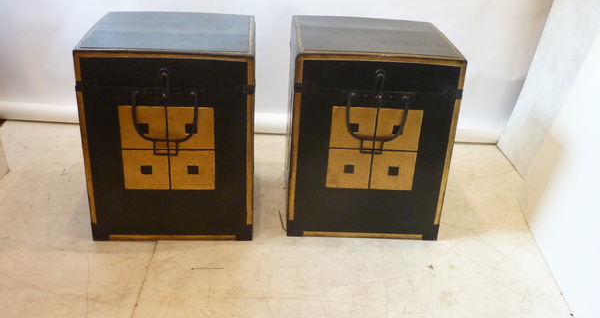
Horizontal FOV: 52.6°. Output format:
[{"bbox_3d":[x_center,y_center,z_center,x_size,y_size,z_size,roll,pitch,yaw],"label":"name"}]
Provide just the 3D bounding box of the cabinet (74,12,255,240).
[{"bbox_3d":[-0.338,-0.104,1.691,0.414,0.519,0.412,1,26,-5],"label":"cabinet"}]

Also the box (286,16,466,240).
[{"bbox_3d":[0.180,-0.104,1.749,0.414,0.519,0.412,2,26,-3],"label":"box"}]

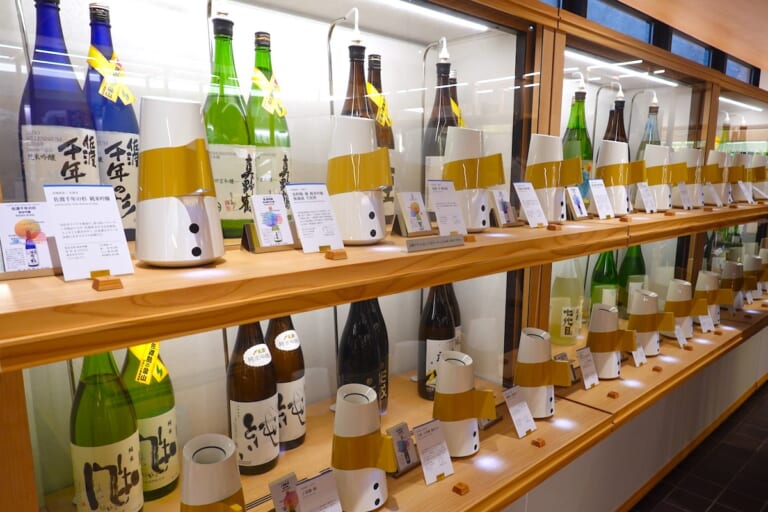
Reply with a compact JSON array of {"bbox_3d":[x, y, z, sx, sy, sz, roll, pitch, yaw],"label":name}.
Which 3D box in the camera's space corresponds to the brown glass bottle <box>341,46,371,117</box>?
[{"bbox_3d":[-0.061,-0.275,1.199,0.105,0.405,0.105,-8,12,-40],"label":"brown glass bottle"}]

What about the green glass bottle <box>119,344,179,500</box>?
[{"bbox_3d":[-0.478,0.282,1.033,0.105,0.402,0.105,-8,12,-40],"label":"green glass bottle"}]

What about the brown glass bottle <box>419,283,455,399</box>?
[{"bbox_3d":[0.148,0.190,1.435,0.105,0.405,0.105,0,9,0],"label":"brown glass bottle"}]

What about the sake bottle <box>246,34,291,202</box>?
[{"bbox_3d":[-0.252,-0.258,1.093,0.105,0.405,0.105,-8,12,-40],"label":"sake bottle"}]

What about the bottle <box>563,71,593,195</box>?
[{"bbox_3d":[0.667,-0.376,1.765,0.105,0.420,0.105,-8,12,-40],"label":"bottle"}]

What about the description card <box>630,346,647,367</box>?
[{"bbox_3d":[0.828,0.305,1.682,0.072,0.110,0.004,-8,-12,-40],"label":"description card"}]

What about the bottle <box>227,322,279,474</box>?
[{"bbox_3d":[-0.286,0.267,1.121,0.105,0.405,0.105,-8,12,-40],"label":"bottle"}]

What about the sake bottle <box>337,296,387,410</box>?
[{"bbox_3d":[-0.057,0.240,1.293,0.105,0.405,0.105,-8,12,-40],"label":"sake bottle"}]

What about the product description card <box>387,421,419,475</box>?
[{"bbox_3d":[0.040,0.406,1.083,0.054,0.089,0.007,-8,-12,-41],"label":"product description card"}]

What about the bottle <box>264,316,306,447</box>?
[{"bbox_3d":[-0.243,0.253,1.217,0.105,0.402,0.105,-8,12,-40],"label":"bottle"}]

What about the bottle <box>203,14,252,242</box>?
[{"bbox_3d":[-0.306,-0.244,1.001,0.105,0.407,0.105,-8,12,-40],"label":"bottle"}]

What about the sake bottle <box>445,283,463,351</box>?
[{"bbox_3d":[0.178,0.175,1.538,0.105,0.402,0.105,-8,12,-40],"label":"sake bottle"}]

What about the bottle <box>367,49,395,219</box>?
[{"bbox_3d":[-0.024,-0.290,1.281,0.105,0.402,0.105,0,9,0],"label":"bottle"}]

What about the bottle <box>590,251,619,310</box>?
[{"bbox_3d":[0.913,0.111,2.114,0.105,0.405,0.105,-8,12,-40],"label":"bottle"}]

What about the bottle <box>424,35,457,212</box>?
[{"bbox_3d":[0.154,-0.307,1.330,0.105,0.420,0.105,0,9,0],"label":"bottle"}]

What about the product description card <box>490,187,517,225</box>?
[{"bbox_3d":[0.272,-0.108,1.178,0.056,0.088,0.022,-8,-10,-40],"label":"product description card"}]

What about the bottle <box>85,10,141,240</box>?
[{"bbox_3d":[-0.486,-0.230,0.904,0.105,0.402,0.105,-8,12,-40],"label":"bottle"}]

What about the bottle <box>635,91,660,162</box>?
[{"bbox_3d":[1.157,-0.449,2.228,0.105,0.430,0.105,-8,12,-40],"label":"bottle"}]

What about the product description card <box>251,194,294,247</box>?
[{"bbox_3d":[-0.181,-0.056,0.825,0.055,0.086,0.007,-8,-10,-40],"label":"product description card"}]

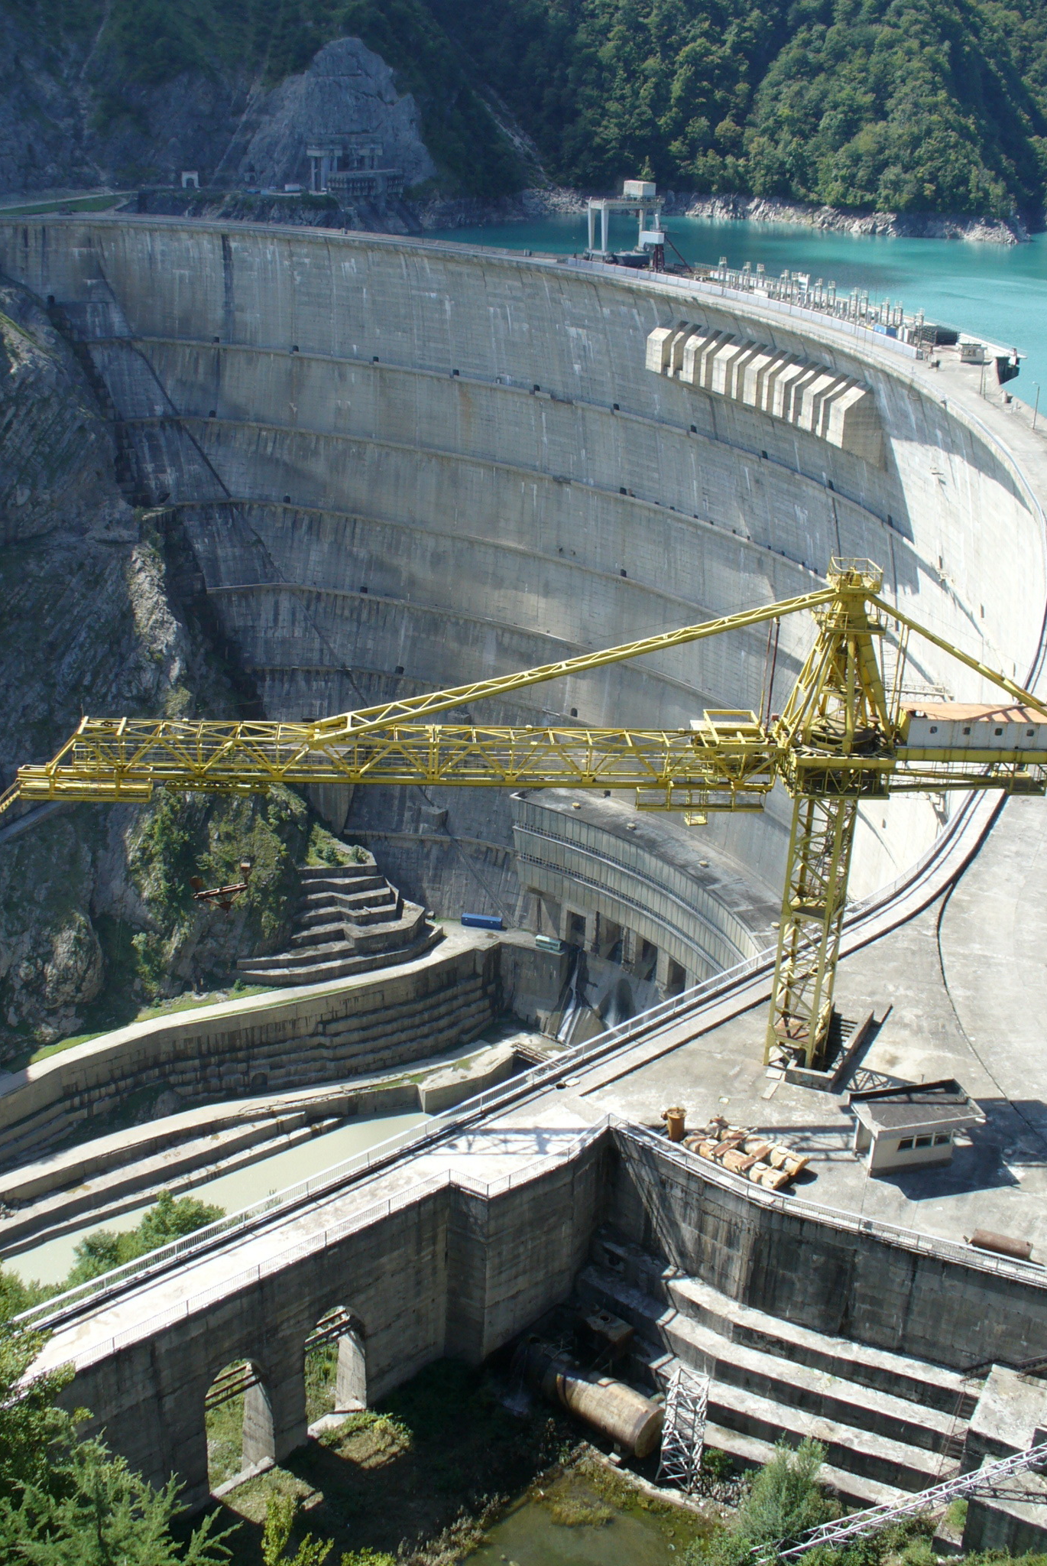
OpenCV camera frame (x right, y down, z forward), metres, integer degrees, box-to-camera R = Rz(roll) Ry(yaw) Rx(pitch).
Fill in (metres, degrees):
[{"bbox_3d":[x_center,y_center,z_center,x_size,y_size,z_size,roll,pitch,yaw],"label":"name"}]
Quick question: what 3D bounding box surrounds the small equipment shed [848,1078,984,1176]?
[{"bbox_3d":[24.624,21.812,105.352,7.219,3.650,3.904,-6,26,-14],"label":"small equipment shed"}]

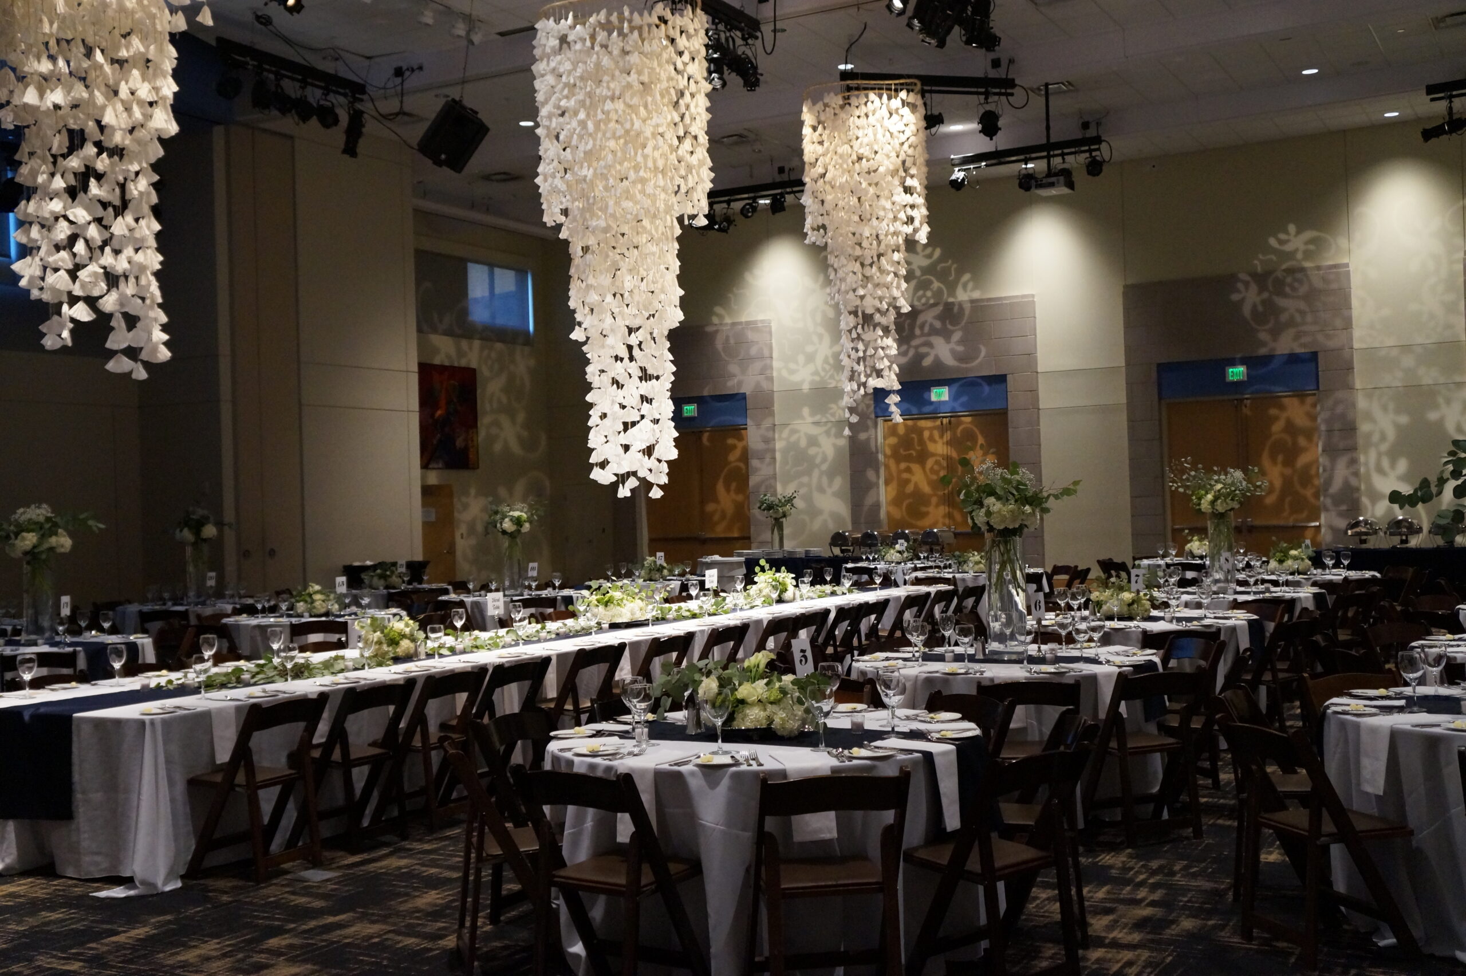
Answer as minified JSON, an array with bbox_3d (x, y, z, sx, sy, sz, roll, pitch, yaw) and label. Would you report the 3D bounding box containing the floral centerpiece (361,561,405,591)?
[{"bbox_3d":[-4.033,1.002,17.300,0.430,0.310,0.360,-2,-1,30],"label":"floral centerpiece"}]

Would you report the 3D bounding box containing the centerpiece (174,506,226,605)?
[{"bbox_3d":[-5.329,0.666,15.100,0.520,1.000,0.500,-2,-1,-19],"label":"centerpiece"}]

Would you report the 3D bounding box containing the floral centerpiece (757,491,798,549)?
[{"bbox_3d":[0.679,0.556,23.200,0.620,1.030,0.500,-2,-1,2],"label":"floral centerpiece"}]

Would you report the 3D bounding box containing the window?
[{"bbox_3d":[-4.834,-3.535,28.300,0.120,1.500,3.560,-2,-1,30],"label":"window"}]

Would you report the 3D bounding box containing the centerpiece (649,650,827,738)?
[{"bbox_3d":[0.022,0.699,5.170,0.550,0.290,0.390,-2,-1,30],"label":"centerpiece"}]

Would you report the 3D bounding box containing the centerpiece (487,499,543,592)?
[{"bbox_3d":[-2.182,0.581,15.100,0.570,0.960,0.500,-2,-1,-8],"label":"centerpiece"}]

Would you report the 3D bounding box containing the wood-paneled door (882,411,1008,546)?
[{"bbox_3d":[3.749,0.273,26.261,2.400,3.050,0.120,-2,-1,30],"label":"wood-paneled door"}]

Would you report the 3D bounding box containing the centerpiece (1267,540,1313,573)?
[{"bbox_3d":[5.199,0.653,14.050,0.400,0.310,0.340,-2,-1,30],"label":"centerpiece"}]

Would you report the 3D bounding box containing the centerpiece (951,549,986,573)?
[{"bbox_3d":[2.658,0.792,16.600,0.480,0.270,0.420,-2,-1,9],"label":"centerpiece"}]

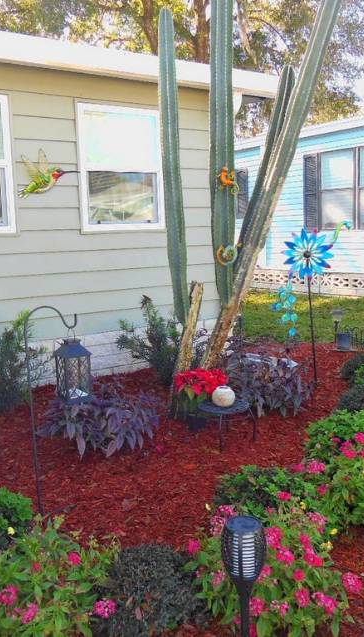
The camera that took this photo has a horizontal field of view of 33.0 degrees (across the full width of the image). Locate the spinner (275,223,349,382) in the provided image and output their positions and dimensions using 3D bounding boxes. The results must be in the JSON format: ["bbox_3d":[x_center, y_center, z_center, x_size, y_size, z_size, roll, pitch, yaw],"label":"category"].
[{"bbox_3d":[1.215,-0.130,5.600,0.680,1.490,0.200,1,9,12],"label":"spinner"}]

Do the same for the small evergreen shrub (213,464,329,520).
[{"bbox_3d":[0.468,0.885,3.170,0.580,0.290,0.480,0,9,8],"label":"small evergreen shrub"}]

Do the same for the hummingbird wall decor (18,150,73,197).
[{"bbox_3d":[-1.200,-1.301,5.522,0.584,0.423,0.080,-7,9,-33],"label":"hummingbird wall decor"}]

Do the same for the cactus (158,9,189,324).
[{"bbox_3d":[-0.057,-1.100,4.642,0.210,2.360,0.190,-1,8,0],"label":"cactus"}]

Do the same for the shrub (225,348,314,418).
[{"bbox_3d":[0.694,0.469,4.910,0.684,0.434,0.600,-1,8,8],"label":"shrub"}]

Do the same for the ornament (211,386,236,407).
[{"bbox_3d":[0.269,0.523,4.021,0.152,0.145,0.152,-1,8,4],"label":"ornament"}]

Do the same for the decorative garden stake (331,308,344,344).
[{"bbox_3d":[1.671,0.105,6.572,0.125,0.390,0.125,1,9,14],"label":"decorative garden stake"}]

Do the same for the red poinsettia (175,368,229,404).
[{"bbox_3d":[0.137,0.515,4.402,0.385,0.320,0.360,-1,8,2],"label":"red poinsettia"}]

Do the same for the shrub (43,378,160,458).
[{"bbox_3d":[-0.541,0.627,4.147,0.819,0.399,0.680,-3,8,-8],"label":"shrub"}]

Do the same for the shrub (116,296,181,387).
[{"bbox_3d":[-0.269,0.189,5.593,0.700,0.790,0.660,-2,8,-3],"label":"shrub"}]

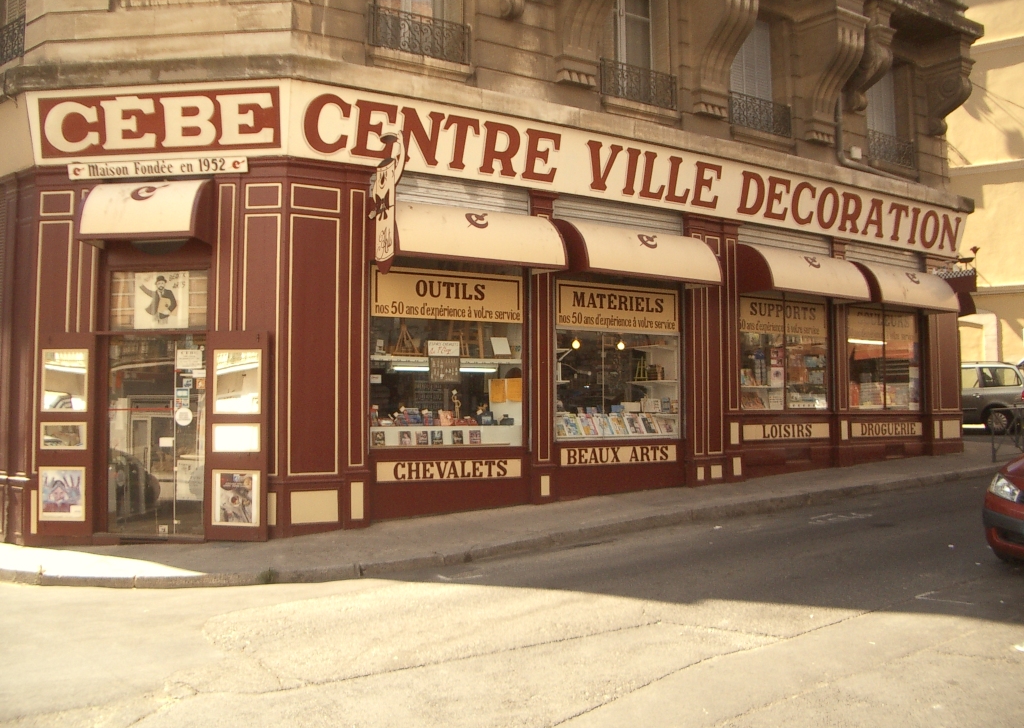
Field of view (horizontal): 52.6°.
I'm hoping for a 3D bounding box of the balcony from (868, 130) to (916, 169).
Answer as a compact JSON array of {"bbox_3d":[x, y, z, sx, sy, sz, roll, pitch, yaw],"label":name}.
[{"bbox_3d":[6.904,-3.880,18.772,1.324,0.496,0.120,2,-4,-34],"label":"balcony"}]

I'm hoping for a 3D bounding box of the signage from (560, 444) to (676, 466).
[{"bbox_3d":[1.387,1.170,13.232,1.906,0.217,0.030,2,-3,-34],"label":"signage"}]

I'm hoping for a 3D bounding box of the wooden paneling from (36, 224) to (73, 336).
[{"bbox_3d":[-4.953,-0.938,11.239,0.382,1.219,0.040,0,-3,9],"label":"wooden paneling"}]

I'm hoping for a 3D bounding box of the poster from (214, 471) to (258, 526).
[{"bbox_3d":[-2.839,1.391,10.691,0.517,0.566,0.025,0,-3,9],"label":"poster"}]

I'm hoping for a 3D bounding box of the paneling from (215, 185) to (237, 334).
[{"bbox_3d":[-3.391,-1.261,12.264,0.201,1.781,0.050,0,-3,5],"label":"paneling"}]

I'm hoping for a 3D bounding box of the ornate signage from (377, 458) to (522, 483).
[{"bbox_3d":[-0.686,1.213,11.826,1.910,0.212,0.030,2,-3,-34],"label":"ornate signage"}]

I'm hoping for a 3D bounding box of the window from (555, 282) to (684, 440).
[{"bbox_3d":[1.387,-0.024,13.210,2.041,1.989,0.120,2,-4,-33],"label":"window"}]

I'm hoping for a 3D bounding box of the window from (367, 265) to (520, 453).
[{"bbox_3d":[-0.748,-0.052,12.064,2.063,2.053,0.120,2,-3,-34],"label":"window"}]

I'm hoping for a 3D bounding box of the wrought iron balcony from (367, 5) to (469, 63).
[{"bbox_3d":[-1.065,-3.747,11.848,1.316,0.459,0.120,2,-3,-34],"label":"wrought iron balcony"}]

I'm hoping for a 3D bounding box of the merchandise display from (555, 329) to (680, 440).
[{"bbox_3d":[1.393,0.285,13.741,2.100,1.440,0.500,2,-3,-34],"label":"merchandise display"}]

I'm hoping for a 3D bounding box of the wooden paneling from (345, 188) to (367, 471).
[{"bbox_3d":[-1.892,-0.436,12.641,0.214,3.410,0.050,2,-4,-34],"label":"wooden paneling"}]

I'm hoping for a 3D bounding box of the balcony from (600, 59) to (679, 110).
[{"bbox_3d":[1.912,-4.156,15.437,1.477,0.513,0.120,2,-4,-34],"label":"balcony"}]

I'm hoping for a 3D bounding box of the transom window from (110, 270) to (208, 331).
[{"bbox_3d":[-3.809,-0.681,11.199,1.121,0.649,0.060,0,-3,9],"label":"transom window"}]

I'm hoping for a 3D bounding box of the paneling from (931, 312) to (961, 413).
[{"bbox_3d":[8.115,-0.114,19.363,0.891,2.030,0.060,2,-4,-34],"label":"paneling"}]

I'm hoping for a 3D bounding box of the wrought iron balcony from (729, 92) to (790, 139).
[{"bbox_3d":[4.074,-4.041,16.881,1.445,0.527,0.120,2,-4,-34],"label":"wrought iron balcony"}]

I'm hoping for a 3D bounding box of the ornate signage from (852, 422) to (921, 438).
[{"bbox_3d":[5.909,1.039,16.299,1.754,0.220,0.030,2,-3,-34],"label":"ornate signage"}]

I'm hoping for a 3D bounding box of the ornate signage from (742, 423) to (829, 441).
[{"bbox_3d":[4.510,1.102,16.908,2.056,0.244,0.040,2,-4,-34],"label":"ornate signage"}]

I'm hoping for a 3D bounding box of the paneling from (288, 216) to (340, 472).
[{"bbox_3d":[-2.349,-0.224,12.345,0.627,3.093,0.050,2,-4,-34],"label":"paneling"}]

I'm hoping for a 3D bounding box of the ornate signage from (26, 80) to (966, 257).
[{"bbox_3d":[1.360,-2.653,15.975,15.955,0.902,2.153,2,-4,-34],"label":"ornate signage"}]

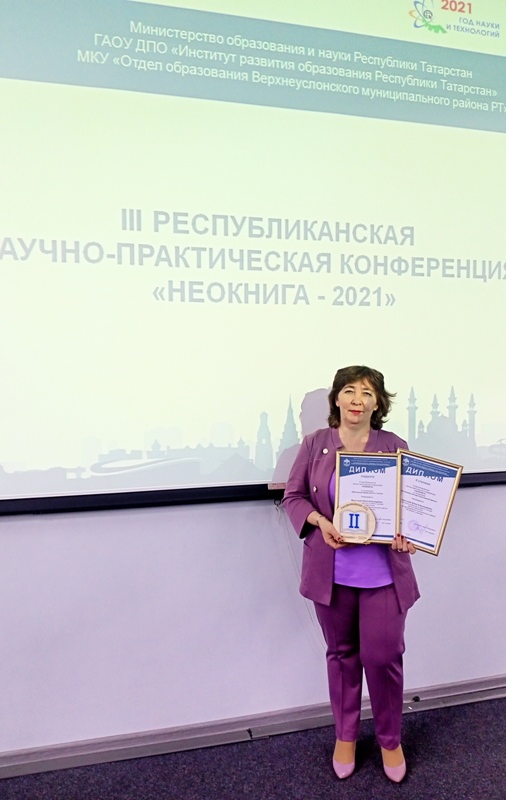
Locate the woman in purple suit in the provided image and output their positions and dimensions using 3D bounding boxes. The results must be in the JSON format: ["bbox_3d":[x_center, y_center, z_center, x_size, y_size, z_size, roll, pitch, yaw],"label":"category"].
[{"bbox_3d":[0.387,0.645,2.540,0.530,1.580,0.410,0,1,8],"label":"woman in purple suit"}]

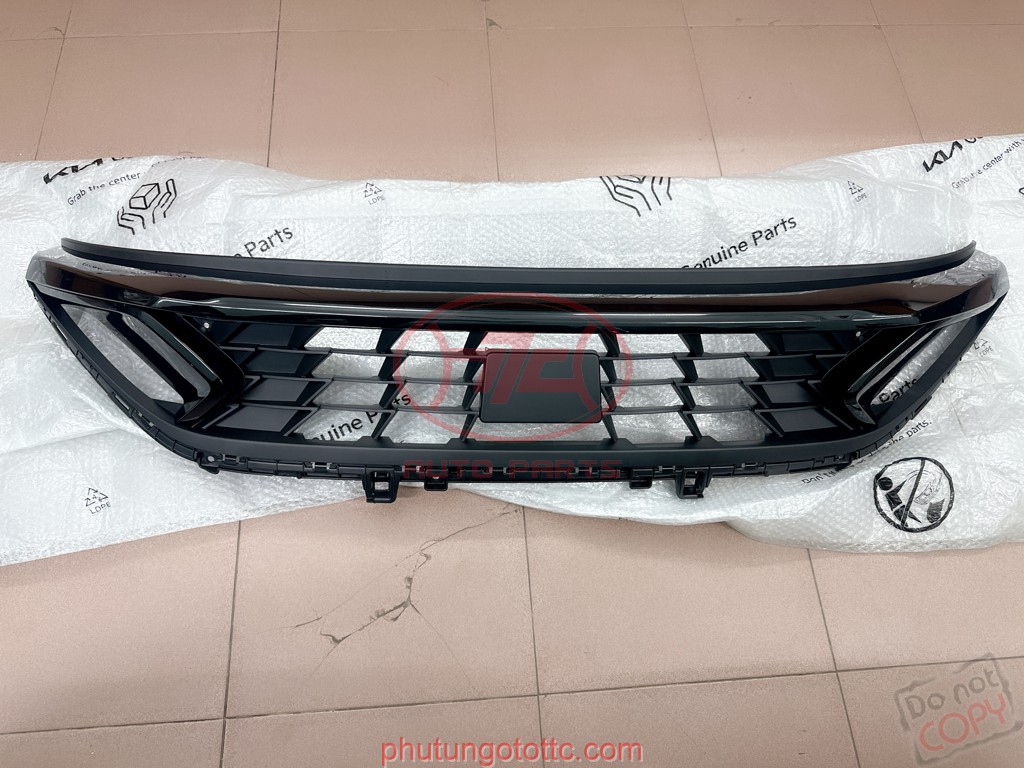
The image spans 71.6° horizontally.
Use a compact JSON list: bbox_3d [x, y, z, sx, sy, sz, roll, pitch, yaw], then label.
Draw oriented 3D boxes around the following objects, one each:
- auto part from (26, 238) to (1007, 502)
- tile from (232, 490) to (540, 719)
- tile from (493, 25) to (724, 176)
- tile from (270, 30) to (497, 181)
[{"bbox_3d":[0.033,-0.063,0.978,1.550,0.220,0.445,0,67,-2],"label":"auto part"},{"bbox_3d":[-0.178,0.233,0.993,0.400,0.010,0.400,-3,67,-4],"label":"tile"},{"bbox_3d":[0.165,-0.520,1.334,0.400,0.010,0.400,-3,67,-4],"label":"tile"},{"bbox_3d":[-0.234,-0.501,1.308,0.400,0.010,0.400,-3,67,-4],"label":"tile"}]

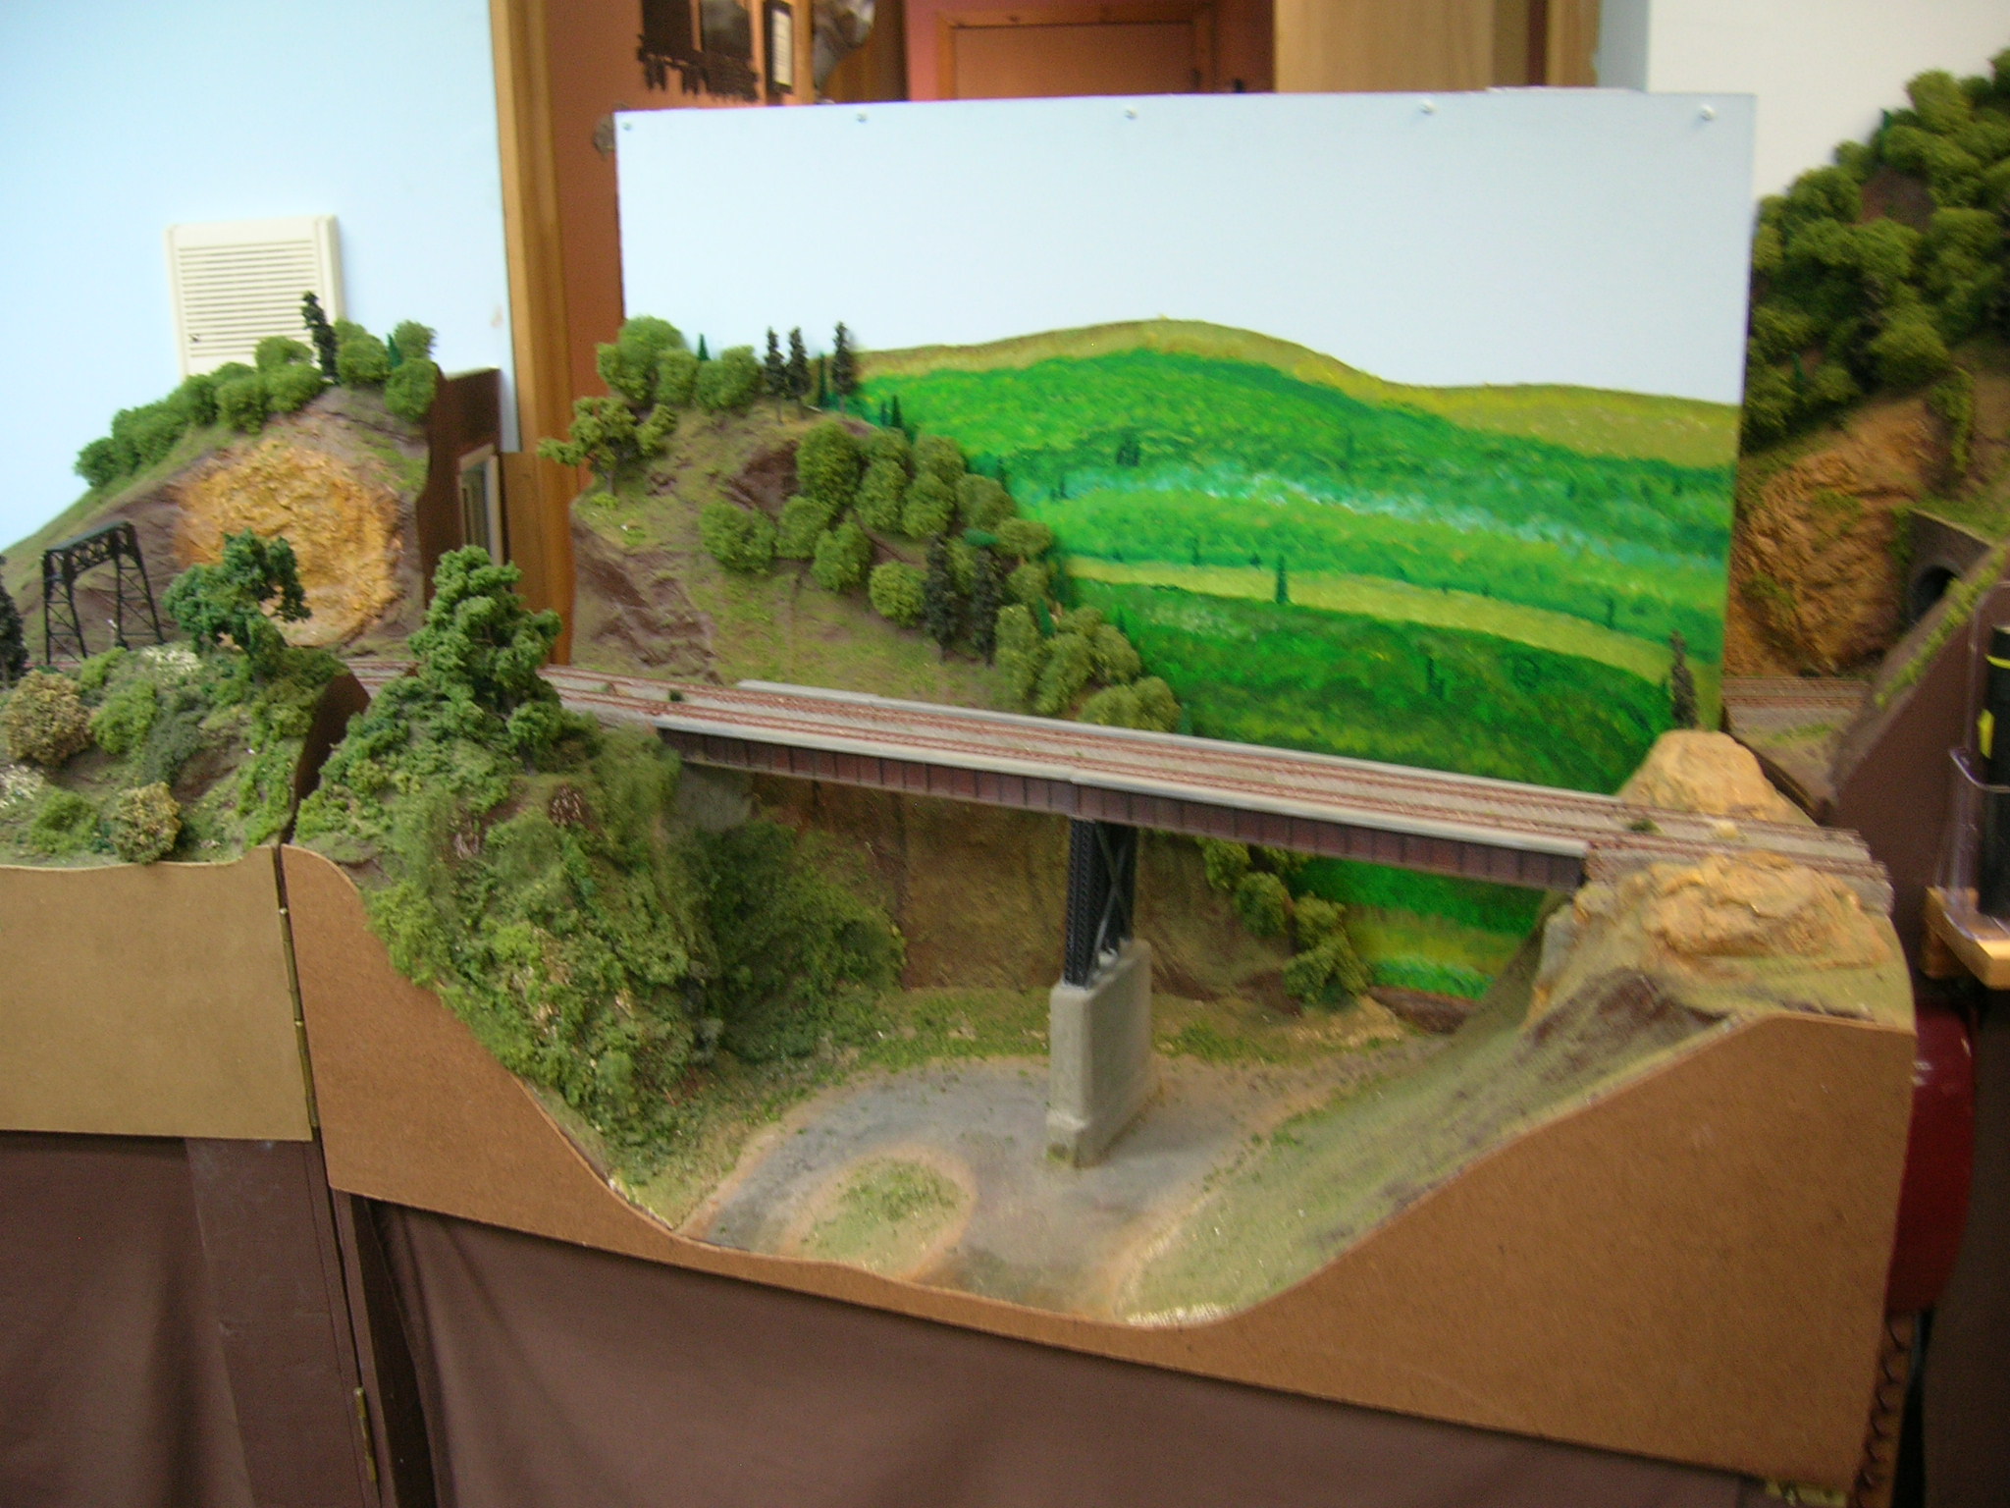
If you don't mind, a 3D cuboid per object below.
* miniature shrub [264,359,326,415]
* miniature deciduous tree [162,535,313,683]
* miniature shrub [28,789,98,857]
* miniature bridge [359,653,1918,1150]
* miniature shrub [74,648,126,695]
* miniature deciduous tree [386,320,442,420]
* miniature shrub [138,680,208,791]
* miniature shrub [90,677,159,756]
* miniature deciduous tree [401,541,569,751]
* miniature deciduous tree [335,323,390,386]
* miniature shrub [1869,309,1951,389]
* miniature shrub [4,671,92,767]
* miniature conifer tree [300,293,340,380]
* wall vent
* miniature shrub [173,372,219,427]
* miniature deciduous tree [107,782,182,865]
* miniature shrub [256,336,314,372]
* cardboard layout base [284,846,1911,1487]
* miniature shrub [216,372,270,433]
[{"bbox_3d":[-0.586,-0.302,1.630,0.049,0.045,0.049,-1,15,0],"label":"miniature shrub"},{"bbox_3d":[-0.514,-0.099,1.320,0.099,0.094,0.082,0,17,3],"label":"miniature deciduous tree"},{"bbox_3d":[-0.587,0.043,1.230,0.043,0.039,0.042,0,17,3],"label":"miniature shrub"},{"bbox_3d":[-0.001,0.111,1.258,1.025,0.250,0.143,8,18,30],"label":"miniature bridge"},{"bbox_3d":[-0.641,-0.058,1.400,0.038,0.035,0.038,-1,15,0],"label":"miniature shrub"},{"bbox_3d":[-0.480,-0.310,1.600,0.045,0.082,0.043,-1,15,0],"label":"miniature deciduous tree"},{"bbox_3d":[-0.535,-0.012,1.270,0.047,0.061,0.046,0,17,3],"label":"miniature shrub"},{"bbox_3d":[-0.571,-0.024,1.280,0.045,0.047,0.044,0,17,3],"label":"miniature shrub"},{"bbox_3d":[-0.333,-0.065,1.265,0.098,0.134,0.088,-1,15,0],"label":"miniature deciduous tree"},{"bbox_3d":[-0.540,-0.336,1.660,0.048,0.056,0.048,-1,15,0],"label":"miniature deciduous tree"},{"bbox_3d":[0.706,-0.316,1.540,0.063,0.058,0.058,0,17,3],"label":"miniature shrub"},{"bbox_3d":[-0.618,-0.023,1.275,0.057,0.058,0.056,0,17,3],"label":"miniature shrub"},{"bbox_3d":[-0.574,-0.350,1.655,0.030,0.072,0.030,-1,15,0],"label":"miniature conifer tree"},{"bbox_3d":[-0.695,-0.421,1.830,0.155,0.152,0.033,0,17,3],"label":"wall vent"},{"bbox_3d":[-0.670,-0.293,1.635,0.038,0.045,0.038,-1,15,0],"label":"miniature shrub"},{"bbox_3d":[-0.513,0.042,1.175,0.043,0.047,0.043,-1,15,0],"label":"miniature deciduous tree"},{"bbox_3d":[-0.598,-0.328,1.640,0.049,0.042,0.046,0,17,3],"label":"miniature shrub"},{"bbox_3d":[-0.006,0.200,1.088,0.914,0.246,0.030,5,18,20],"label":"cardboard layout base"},{"bbox_3d":[-0.626,-0.289,1.620,0.043,0.049,0.043,-1,15,0],"label":"miniature shrub"}]

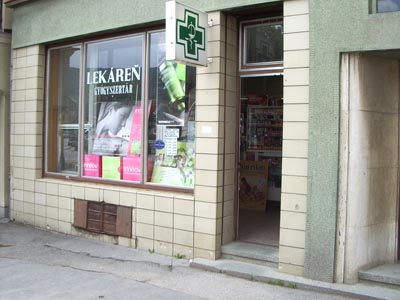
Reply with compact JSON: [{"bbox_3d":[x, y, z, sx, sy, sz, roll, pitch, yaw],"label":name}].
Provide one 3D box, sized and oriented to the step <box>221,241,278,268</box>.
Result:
[{"bbox_3d":[0.716,1.300,5.474,0.832,0.162,0.352,2,2,34],"label":"step"}]

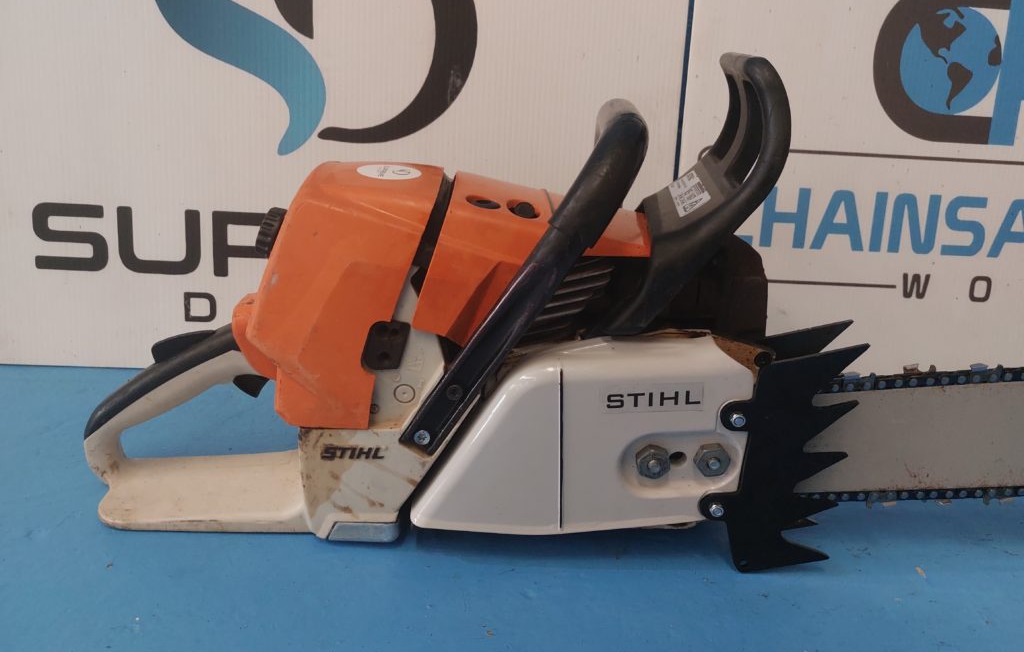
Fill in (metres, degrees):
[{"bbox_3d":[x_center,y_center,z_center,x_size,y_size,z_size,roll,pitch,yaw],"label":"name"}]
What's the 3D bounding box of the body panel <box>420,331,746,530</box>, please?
[{"bbox_3d":[0.039,0.066,0.439,0.207,0.124,0.042,-2,22,0],"label":"body panel"}]

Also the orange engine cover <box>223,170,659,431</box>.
[{"bbox_3d":[-0.048,-0.028,0.471,0.281,0.151,0.127,-2,22,0],"label":"orange engine cover"}]

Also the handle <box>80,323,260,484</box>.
[{"bbox_3d":[-0.237,0.054,0.494,0.128,0.117,0.040,-2,22,0],"label":"handle"}]

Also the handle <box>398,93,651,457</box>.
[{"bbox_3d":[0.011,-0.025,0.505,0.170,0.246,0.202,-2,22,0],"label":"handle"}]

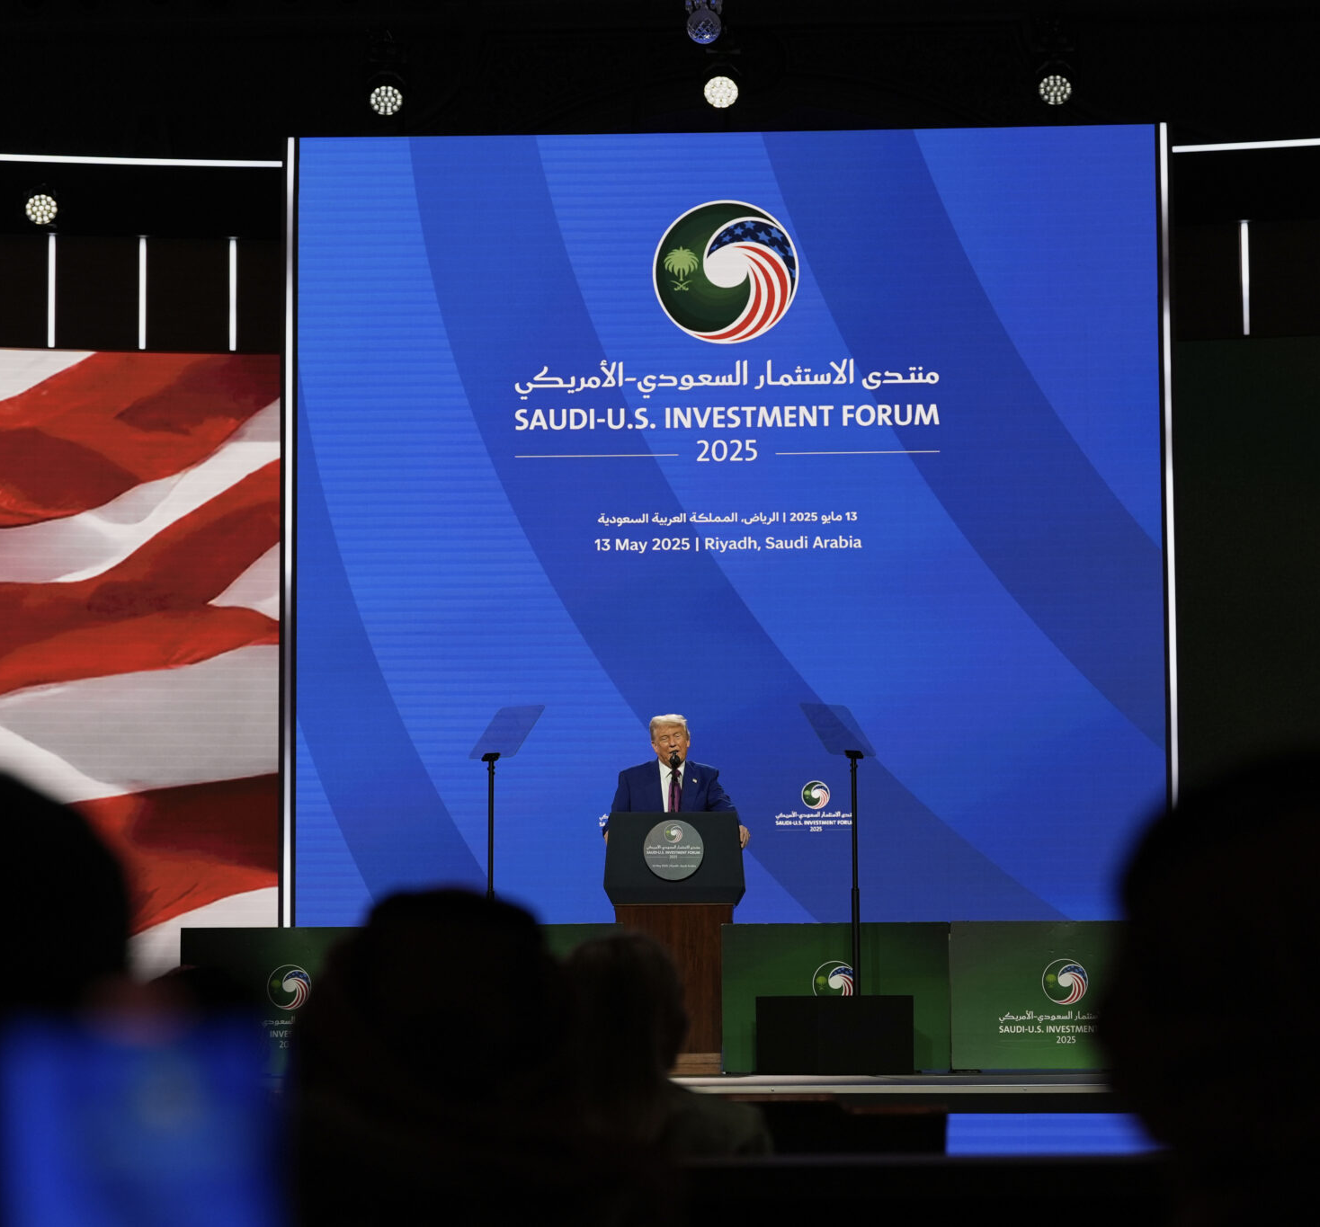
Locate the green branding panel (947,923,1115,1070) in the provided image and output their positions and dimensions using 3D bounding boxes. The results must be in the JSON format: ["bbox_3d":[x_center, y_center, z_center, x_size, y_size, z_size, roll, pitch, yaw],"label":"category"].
[{"bbox_3d":[2.110,1.994,21.050,1.190,0.775,0.080,0,-6,0],"label":"green branding panel"}]

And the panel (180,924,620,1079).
[{"bbox_3d":[-1.359,2.030,21.150,2.300,0.775,0.080,-1,-6,4],"label":"panel"}]

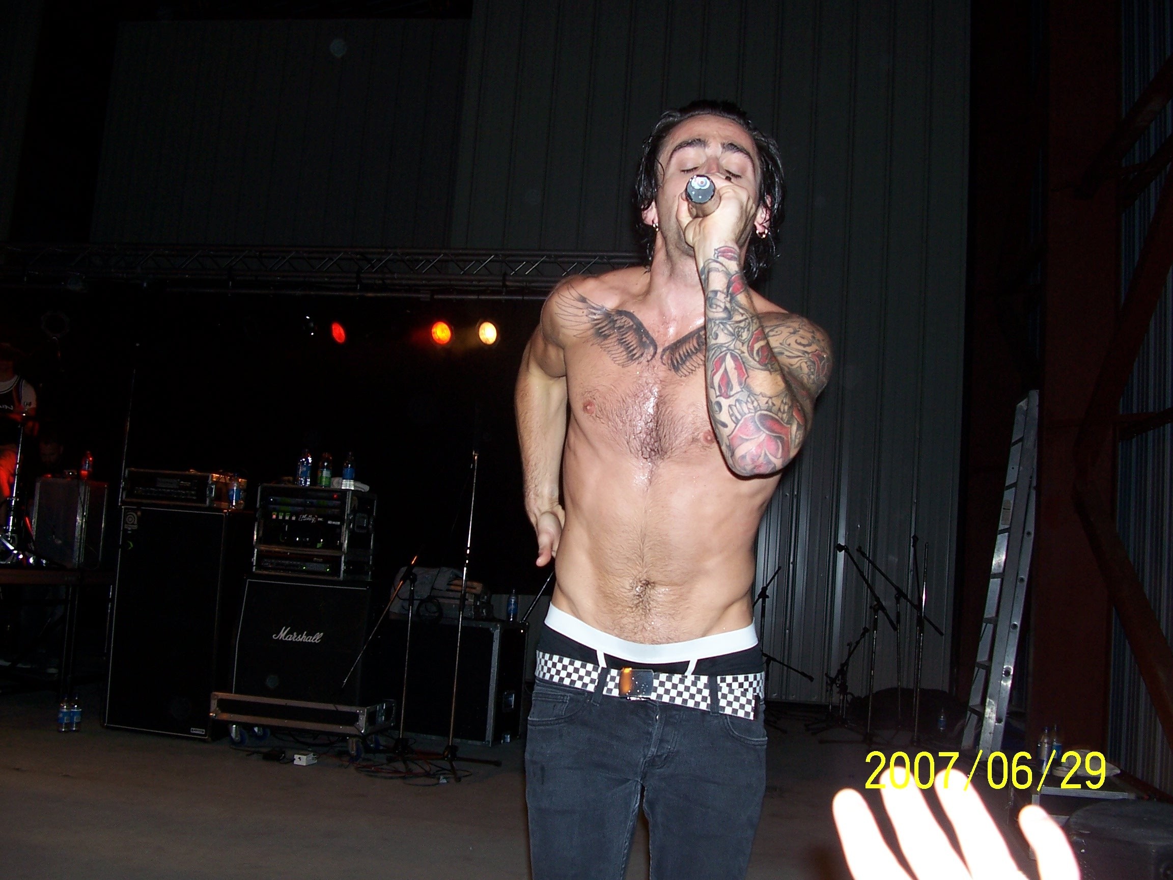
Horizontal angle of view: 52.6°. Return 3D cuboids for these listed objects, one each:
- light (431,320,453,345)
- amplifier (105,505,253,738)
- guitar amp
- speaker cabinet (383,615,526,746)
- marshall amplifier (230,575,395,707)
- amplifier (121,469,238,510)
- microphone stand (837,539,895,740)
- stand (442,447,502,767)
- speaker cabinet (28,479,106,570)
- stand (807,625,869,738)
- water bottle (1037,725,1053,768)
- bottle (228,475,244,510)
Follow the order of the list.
[{"bbox_3d":[-1.101,-0.905,9.698,0.240,0.250,0.330,1,16,25],"label":"light"},{"bbox_3d":[-2.221,0.993,6.579,0.660,1.220,0.410,3,-5,13],"label":"amplifier"},{"bbox_3d":[-1.571,0.538,6.886,0.545,0.520,0.400,3,-5,12],"label":"guitar amp"},{"bbox_3d":[-0.786,1.443,7.227,0.700,0.695,0.420,2,-6,18],"label":"speaker cabinet"},{"bbox_3d":[-1.497,1.137,6.488,0.770,0.755,0.360,3,-6,12],"label":"marshall amplifier"},{"bbox_3d":[-2.212,0.278,6.565,0.530,0.185,0.410,3,-6,12],"label":"amplifier"},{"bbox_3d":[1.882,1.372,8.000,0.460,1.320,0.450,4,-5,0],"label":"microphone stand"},{"bbox_3d":[-0.635,0.866,6.070,0.530,1.630,0.500,5,-6,-11],"label":"stand"},{"bbox_3d":[-3.507,0.565,8.046,0.360,0.600,0.370,3,-6,6],"label":"speaker cabinet"},{"bbox_3d":[1.809,1.710,8.535,0.420,0.750,0.440,4,-6,0],"label":"stand"},{"bbox_3d":[2.071,1.393,5.350,0.066,0.207,0.066,3,-5,10],"label":"water bottle"},{"bbox_3d":[-1.927,0.287,6.520,0.065,0.200,0.065,3,-5,10],"label":"bottle"}]

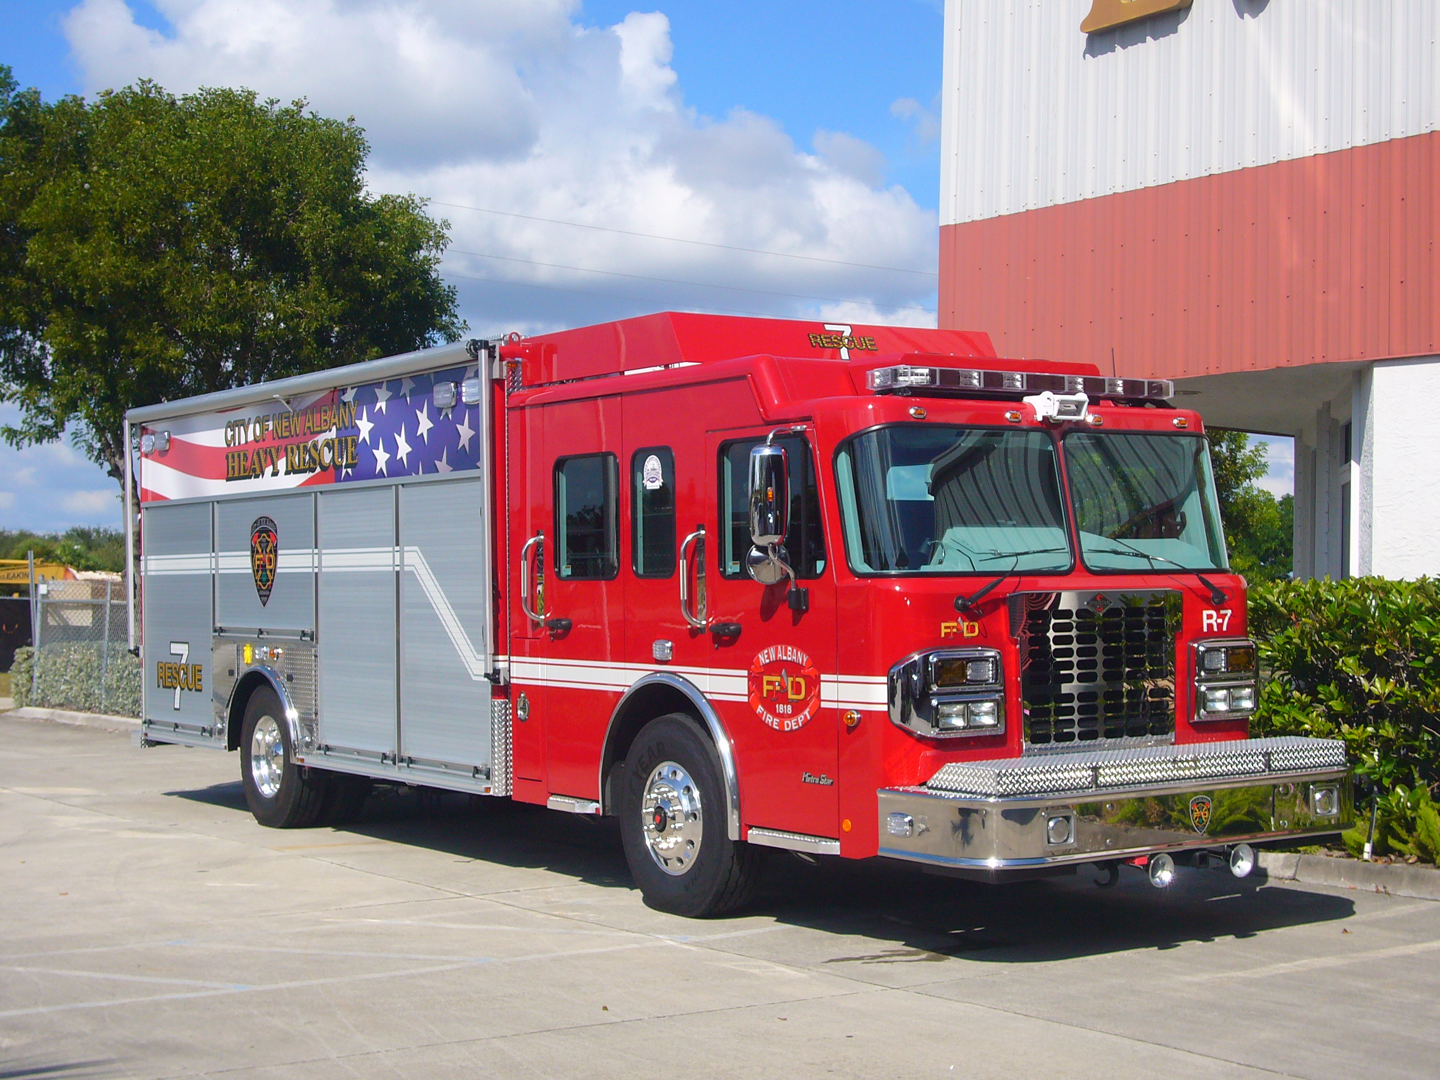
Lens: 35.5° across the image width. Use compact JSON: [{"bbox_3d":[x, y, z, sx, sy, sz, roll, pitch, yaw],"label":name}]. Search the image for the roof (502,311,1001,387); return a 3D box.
[{"bbox_3d":[0.240,-1.038,12.954,2.170,0.310,1.850,0,-1,-33],"label":"roof"}]

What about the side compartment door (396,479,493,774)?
[{"bbox_3d":[-1.656,0.529,13.585,0.060,1.794,1.261,0,-1,-33],"label":"side compartment door"}]

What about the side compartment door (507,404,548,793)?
[{"bbox_3d":[-1.082,0.361,12.847,0.060,2.260,0.430,0,-1,-33],"label":"side compartment door"}]

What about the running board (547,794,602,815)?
[{"bbox_3d":[-0.755,1.461,12.421,0.180,0.085,0.600,0,-1,-33],"label":"running board"}]

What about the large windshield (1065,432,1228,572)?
[{"bbox_3d":[2.135,-0.180,11.125,1.150,0.700,0.200,0,-11,-45],"label":"large windshield"}]

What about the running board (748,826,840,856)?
[{"bbox_3d":[0.395,1.423,10.652,0.180,0.085,0.770,0,-1,-33],"label":"running board"}]

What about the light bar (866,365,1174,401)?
[{"bbox_3d":[1.492,-0.759,11.030,1.830,0.120,0.300,0,-1,-33],"label":"light bar"}]

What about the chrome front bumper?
[{"bbox_3d":[1.921,1.177,10.349,2.380,0.420,0.770,0,-1,-33],"label":"chrome front bumper"}]

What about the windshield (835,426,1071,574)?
[{"bbox_3d":[1.145,-0.178,10.482,1.150,0.700,0.200,0,-11,-21],"label":"windshield"}]

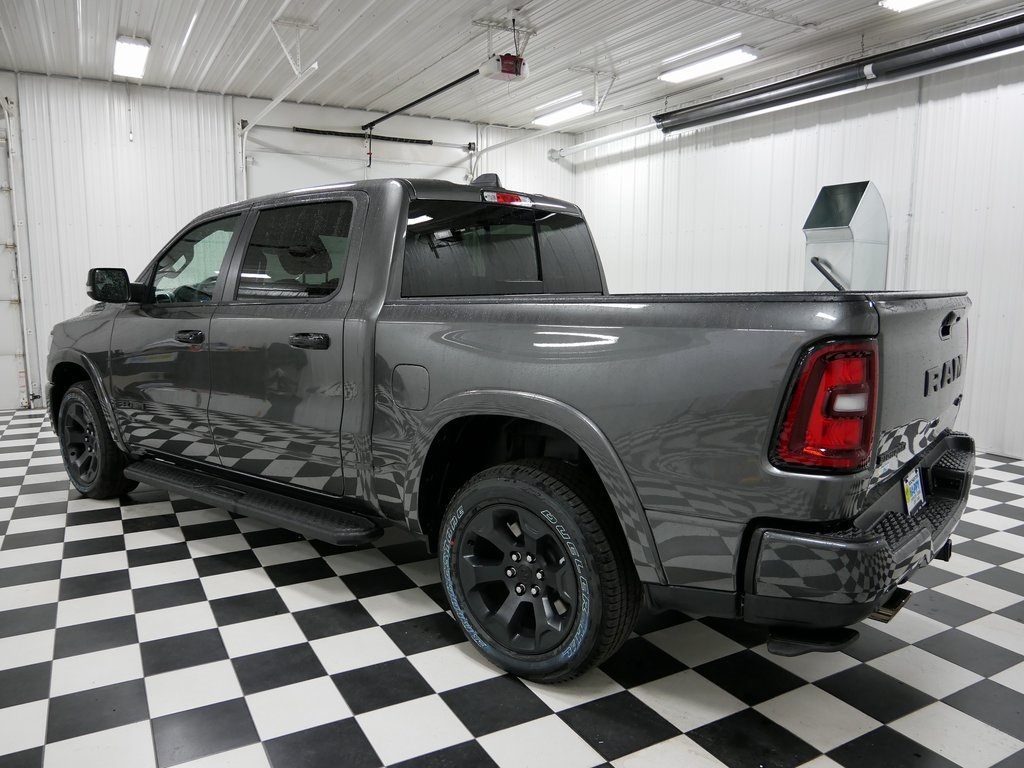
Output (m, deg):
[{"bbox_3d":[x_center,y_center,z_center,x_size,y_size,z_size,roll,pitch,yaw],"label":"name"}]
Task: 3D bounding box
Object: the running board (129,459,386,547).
[{"bbox_3d":[-1.438,0.606,4.051,2.120,0.075,0.240,6,10,37],"label":"running board"}]

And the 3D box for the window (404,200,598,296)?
[{"bbox_3d":[0.008,-0.662,3.893,0.070,0.440,1.560,-6,2,39],"label":"window"}]

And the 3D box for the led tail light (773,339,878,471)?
[{"bbox_3d":[0.878,0.048,2.159,0.240,0.380,0.210,6,10,37],"label":"led tail light"}]

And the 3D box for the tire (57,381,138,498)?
[{"bbox_3d":[-2.768,0.366,5.166,0.810,0.800,0.280,6,10,37],"label":"tire"}]

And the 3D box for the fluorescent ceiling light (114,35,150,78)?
[{"bbox_3d":[-3.663,-3.152,7.414,0.300,0.090,1.240,-4,9,-29],"label":"fluorescent ceiling light"}]

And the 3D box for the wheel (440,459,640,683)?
[{"bbox_3d":[0.088,0.692,2.893,0.800,0.800,0.275,6,10,38],"label":"wheel"}]

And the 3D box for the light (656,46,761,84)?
[{"bbox_3d":[1.886,-3.098,7.438,0.330,0.090,1.220,-4,9,-29],"label":"light"}]

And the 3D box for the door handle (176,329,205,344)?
[{"bbox_3d":[-1.681,-0.245,4.016,0.240,0.066,0.055,6,10,38],"label":"door handle"}]

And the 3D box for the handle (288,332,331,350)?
[{"bbox_3d":[-0.888,-0.187,3.378,0.240,0.070,0.055,6,10,38],"label":"handle"}]

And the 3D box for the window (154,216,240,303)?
[{"bbox_3d":[-1.700,-0.671,4.135,0.740,0.460,0.050,6,-5,38],"label":"window"}]

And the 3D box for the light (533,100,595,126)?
[{"bbox_3d":[0.659,-3.436,9.727,0.320,0.090,1.240,-4,9,-29],"label":"light"}]

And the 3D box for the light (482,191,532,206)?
[{"bbox_3d":[-0.028,-0.949,3.945,0.060,0.055,0.380,6,10,37],"label":"light"}]

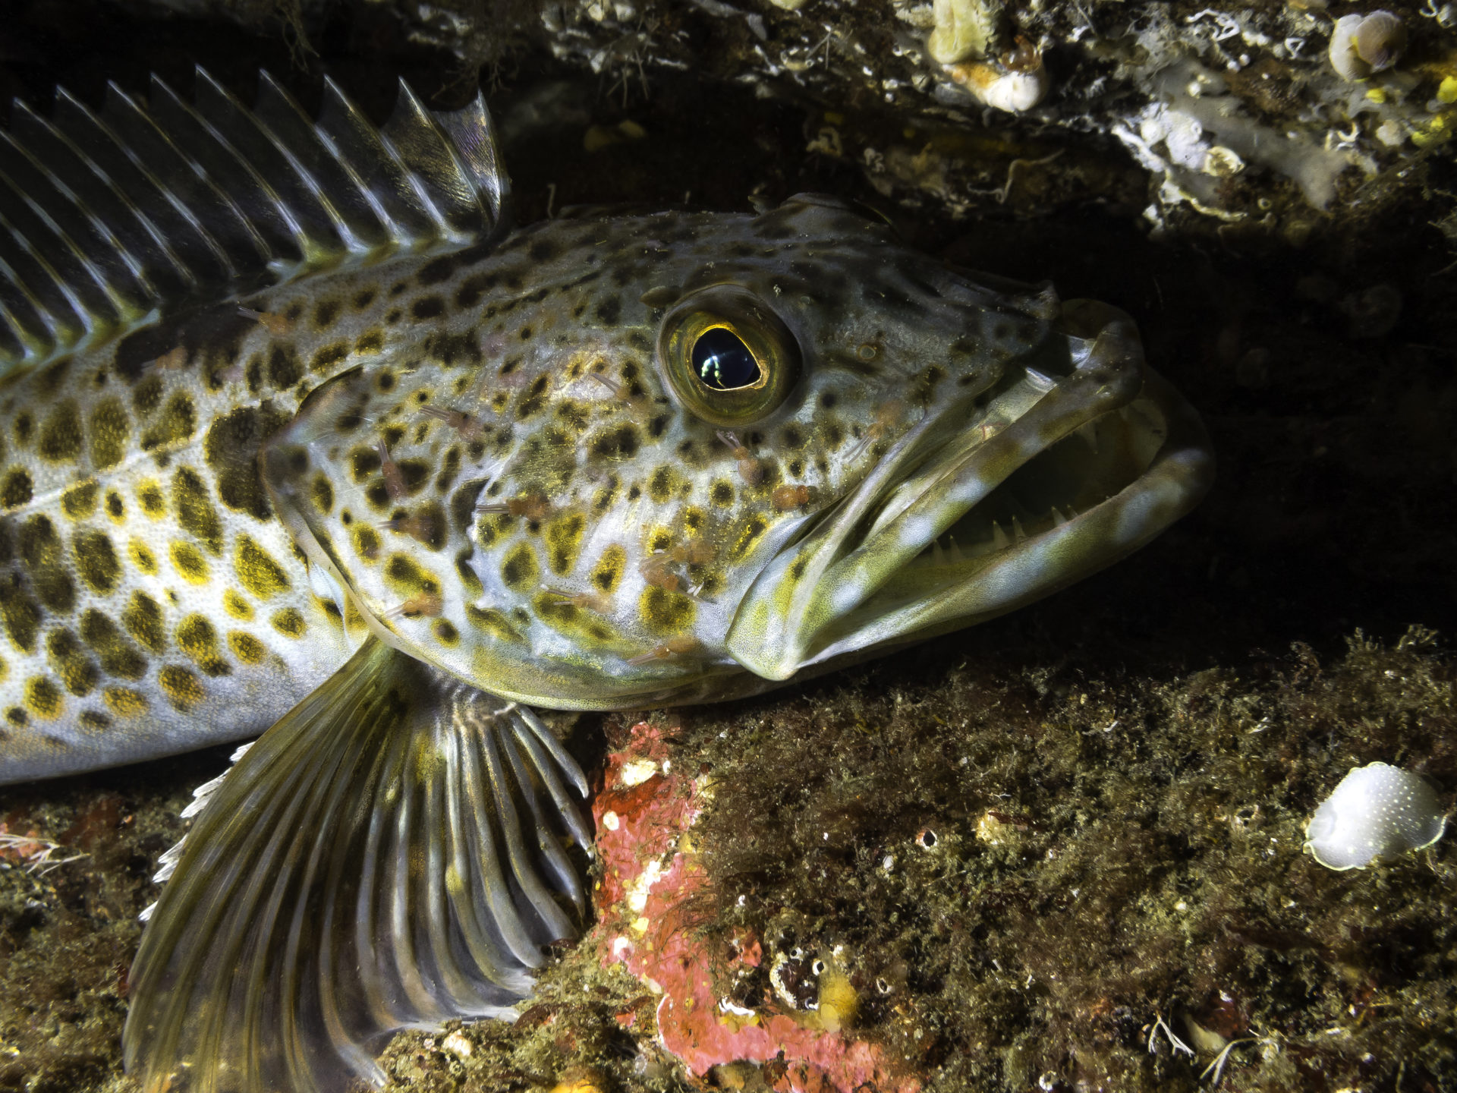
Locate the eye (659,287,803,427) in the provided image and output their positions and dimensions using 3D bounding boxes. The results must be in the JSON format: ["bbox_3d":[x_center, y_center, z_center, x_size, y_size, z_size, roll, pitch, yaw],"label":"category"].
[{"bbox_3d":[0.000,-0.037,0.530,0.027,0.027,0.018,0,-5,3],"label":"eye"}]

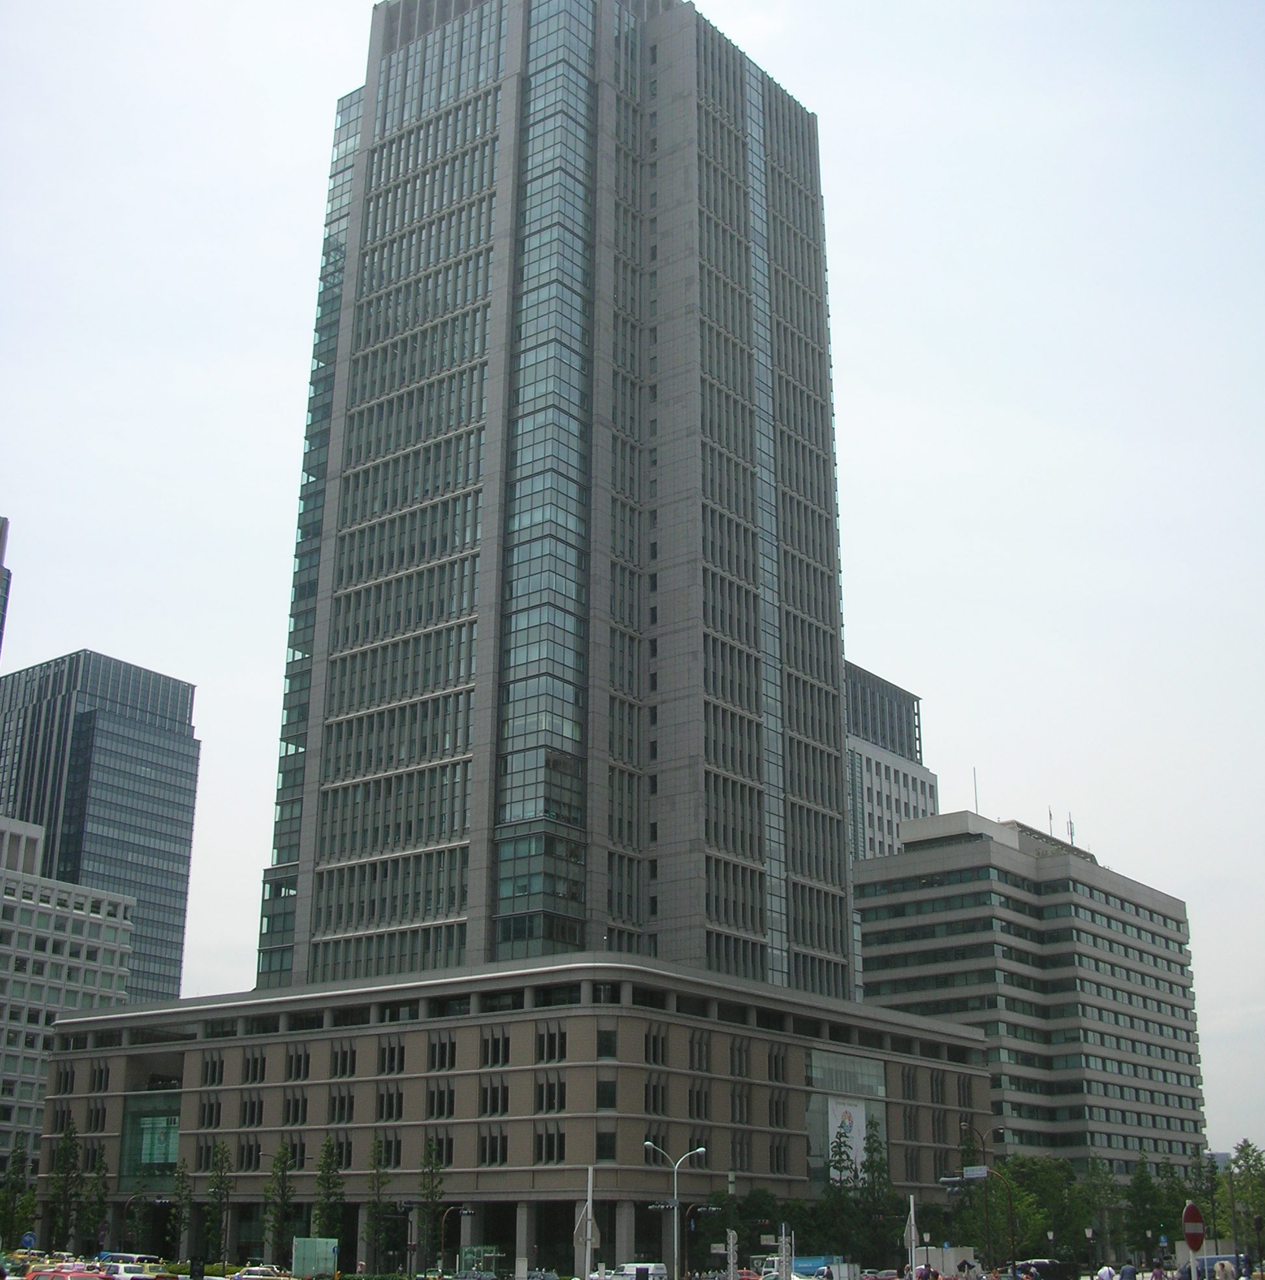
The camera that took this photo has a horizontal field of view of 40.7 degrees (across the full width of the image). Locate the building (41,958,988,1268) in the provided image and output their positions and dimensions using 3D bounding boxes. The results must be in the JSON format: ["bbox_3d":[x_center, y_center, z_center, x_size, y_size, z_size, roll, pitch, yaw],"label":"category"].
[{"bbox_3d":[-13.934,66.902,226.220,98.500,32.000,85.100,-14,-24,35],"label":"building"}]

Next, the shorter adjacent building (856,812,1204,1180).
[{"bbox_3d":[66.479,72.813,297.742,44.000,70.000,78.000,-14,-24,35],"label":"shorter adjacent building"}]

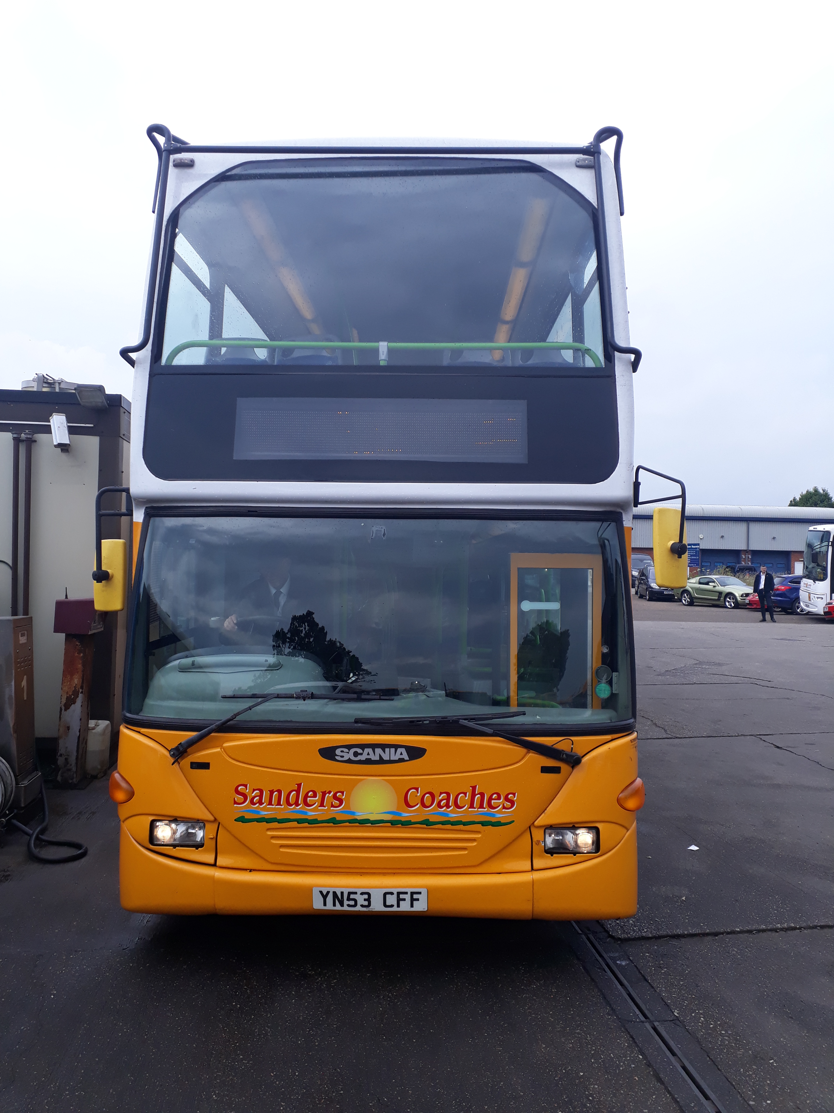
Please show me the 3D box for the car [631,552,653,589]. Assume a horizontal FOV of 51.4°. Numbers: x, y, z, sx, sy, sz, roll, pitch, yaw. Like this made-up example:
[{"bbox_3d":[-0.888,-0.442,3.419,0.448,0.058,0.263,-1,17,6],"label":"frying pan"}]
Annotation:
[{"bbox_3d":[15.900,1.080,62.000,1.950,2.300,5.000,0,0,7],"label":"car"}]

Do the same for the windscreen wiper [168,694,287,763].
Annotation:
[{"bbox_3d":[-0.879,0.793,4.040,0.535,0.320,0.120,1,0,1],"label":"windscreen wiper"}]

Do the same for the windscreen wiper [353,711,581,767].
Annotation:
[{"bbox_3d":[0.230,0.838,3.990,1.040,0.255,0.130,1,0,1],"label":"windscreen wiper"}]

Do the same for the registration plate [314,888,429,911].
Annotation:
[{"bbox_3d":[-0.212,1.560,3.950,0.520,0.111,0.015,1,6,1],"label":"registration plate"}]

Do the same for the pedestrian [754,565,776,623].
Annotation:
[{"bbox_3d":[10.900,1.185,27.200,0.600,1.780,0.360,0,0,33],"label":"pedestrian"}]

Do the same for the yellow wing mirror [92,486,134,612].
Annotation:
[{"bbox_3d":[-1.497,-0.036,4.270,0.180,0.610,0.160,0,0,12],"label":"yellow wing mirror"}]

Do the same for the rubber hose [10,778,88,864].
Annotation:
[{"bbox_3d":[-2.440,1.700,5.740,0.460,0.360,0.900,1,0,-25],"label":"rubber hose"}]

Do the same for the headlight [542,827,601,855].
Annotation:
[{"bbox_3d":[0.715,1.313,4.010,0.260,0.127,0.090,1,0,-2],"label":"headlight"}]

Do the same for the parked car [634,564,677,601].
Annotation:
[{"bbox_3d":[12.720,1.400,44.900,1.850,1.700,4.500,0,0,7],"label":"parked car"}]

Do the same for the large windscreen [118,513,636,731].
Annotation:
[{"bbox_3d":[-0.183,0.305,4.200,2.420,1.040,0.260,1,-8,1],"label":"large windscreen"}]

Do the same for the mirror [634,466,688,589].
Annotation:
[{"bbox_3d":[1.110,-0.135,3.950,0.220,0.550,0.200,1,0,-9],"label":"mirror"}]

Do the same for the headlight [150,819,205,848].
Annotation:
[{"bbox_3d":[-1.130,1.305,4.090,0.255,0.132,0.120,1,0,1],"label":"headlight"}]

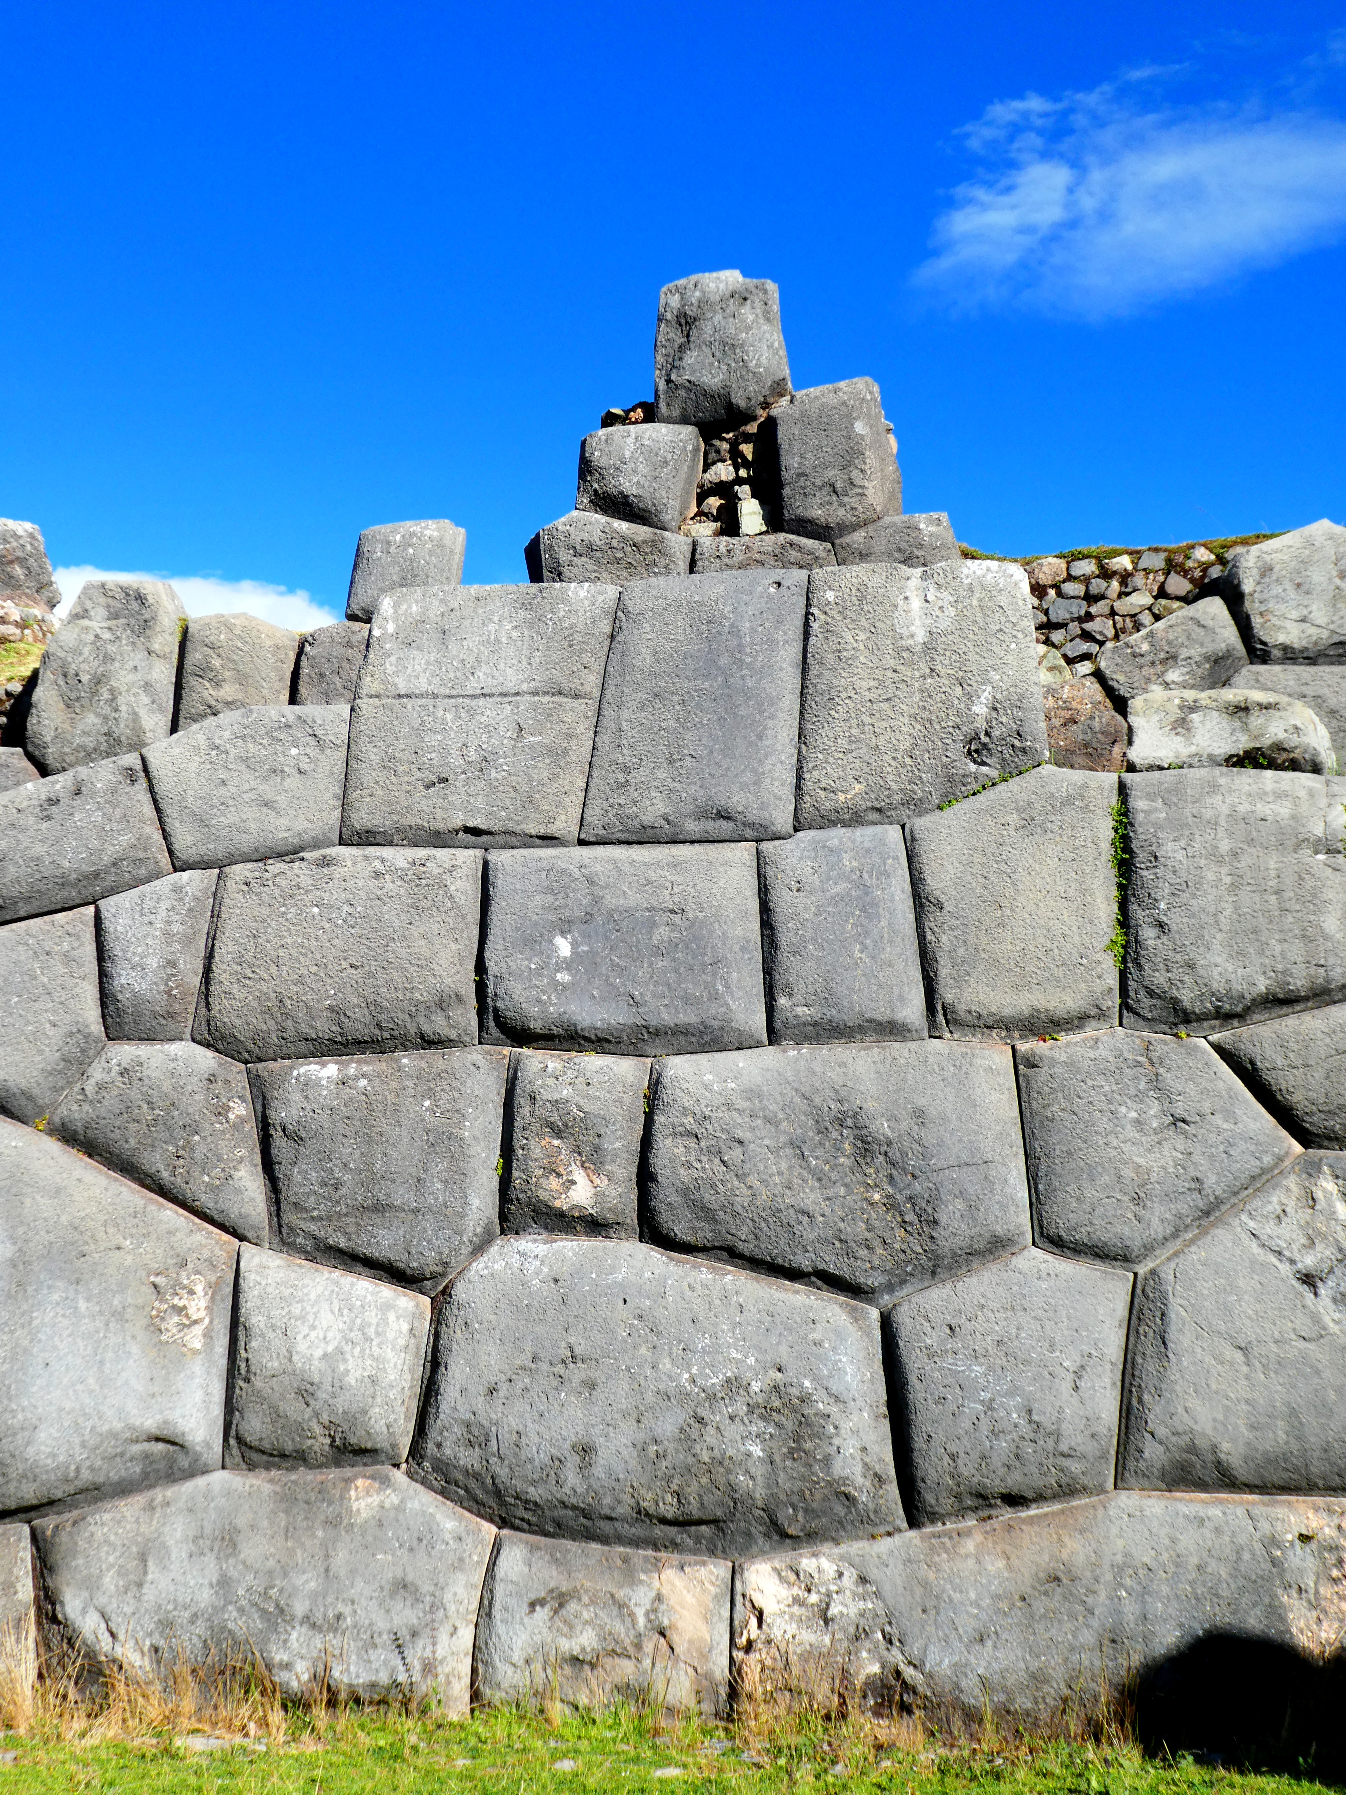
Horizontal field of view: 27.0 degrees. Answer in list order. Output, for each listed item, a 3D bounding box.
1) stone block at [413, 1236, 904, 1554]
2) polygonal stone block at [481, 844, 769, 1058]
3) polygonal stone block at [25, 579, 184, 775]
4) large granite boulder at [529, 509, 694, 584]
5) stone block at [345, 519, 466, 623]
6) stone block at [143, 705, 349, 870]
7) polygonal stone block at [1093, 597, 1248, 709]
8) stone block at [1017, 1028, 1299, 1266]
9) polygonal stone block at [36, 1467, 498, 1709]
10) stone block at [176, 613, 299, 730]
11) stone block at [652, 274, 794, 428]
[{"bbox_3d":[-0.025,2.290,13.015,2.178,1.386,1.100,-1,-9,5],"label":"stone block"},{"bbox_3d":[-0.180,0.349,13.380,1.326,1.005,0.900,-1,-14,6],"label":"polygonal stone block"},{"bbox_3d":[-2.793,-1.052,14.136,0.743,0.944,0.650,-1,-9,5],"label":"polygonal stone block"},{"bbox_3d":[-0.290,-1.579,13.290,0.772,0.375,0.600,0,-9,3],"label":"large granite boulder"},{"bbox_3d":[-1.335,-1.626,14.491,0.618,0.521,0.500,-1,-9,5],"label":"stone block"},{"bbox_3d":[-2.022,-0.474,13.787,0.989,0.785,0.700,-1,-9,5],"label":"stone block"},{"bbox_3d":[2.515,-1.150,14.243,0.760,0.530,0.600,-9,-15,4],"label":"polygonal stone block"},{"bbox_3d":[2.118,1.132,12.484,1.211,1.031,0.800,0,-9,3],"label":"stone block"},{"bbox_3d":[-1.712,2.990,12.245,1.966,1.007,0.900,0,-9,3],"label":"polygonal stone block"},{"bbox_3d":[-2.131,-1.083,14.137,0.611,0.566,0.550,-1,-9,5],"label":"stone block"},{"bbox_3d":[0.265,-2.781,14.501,0.684,0.720,0.620,-1,-9,5],"label":"stone block"}]

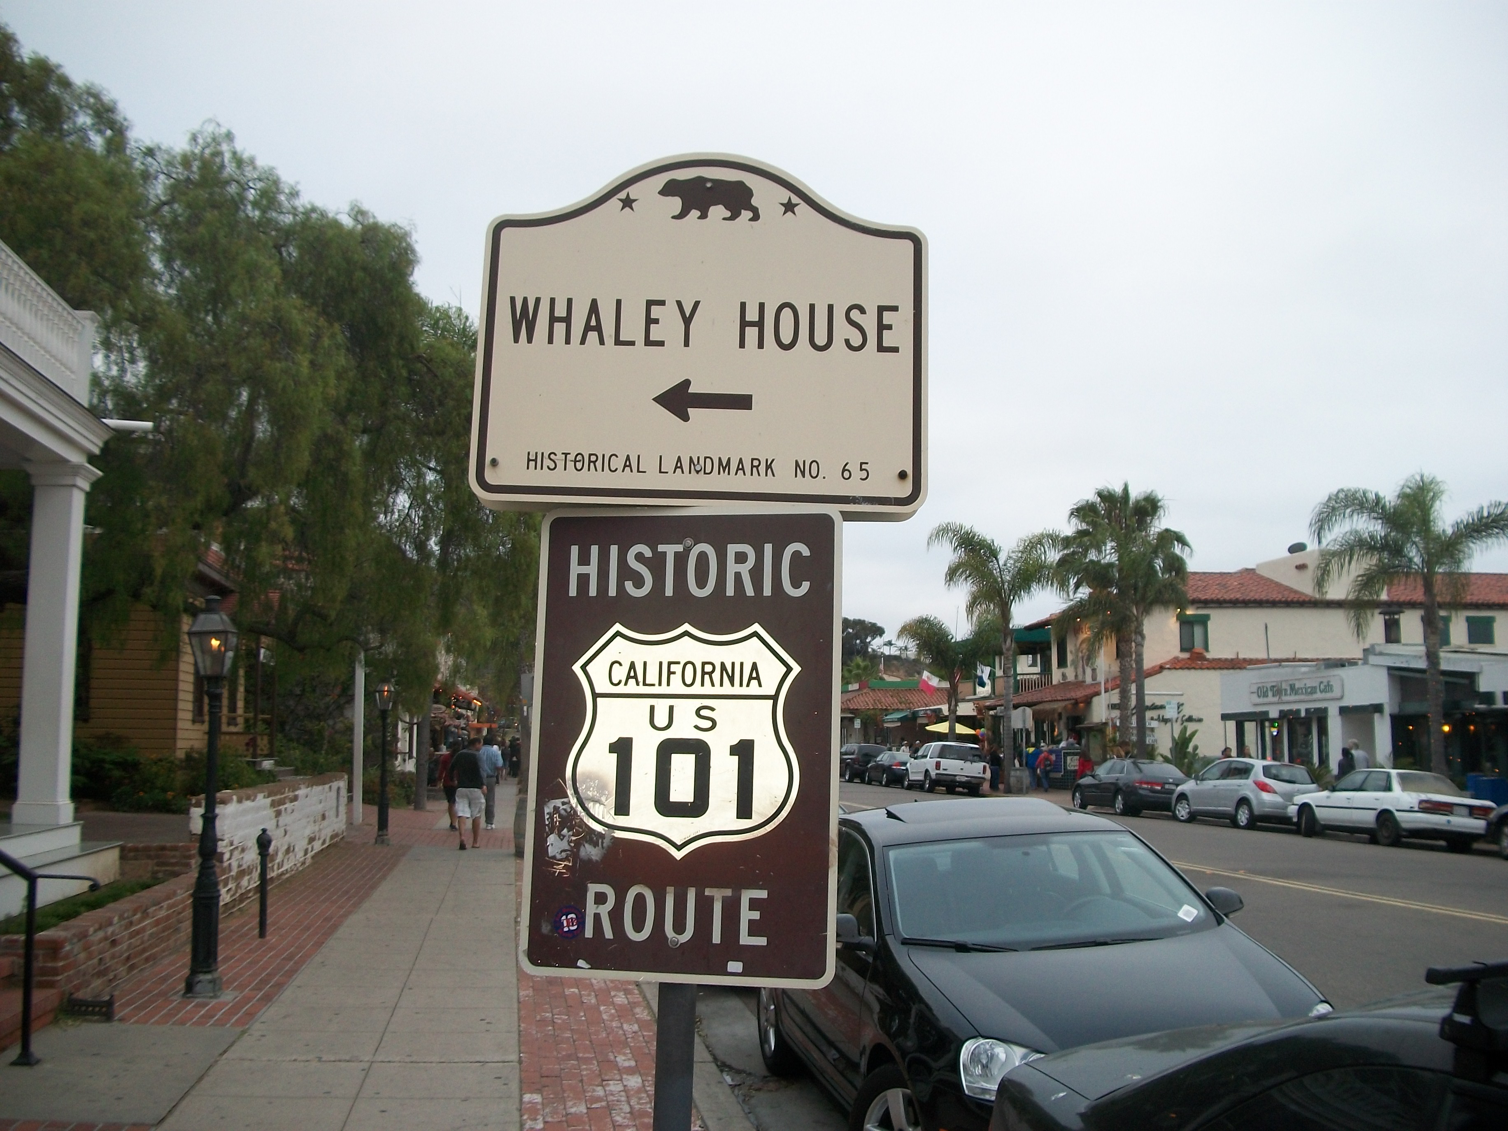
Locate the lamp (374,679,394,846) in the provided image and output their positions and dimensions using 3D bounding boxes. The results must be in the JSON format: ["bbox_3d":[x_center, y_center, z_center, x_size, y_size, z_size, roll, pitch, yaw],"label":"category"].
[{"bbox_3d":[-5.914,3.134,22.337,0.320,2.620,0.320,1,-6,-10],"label":"lamp"}]

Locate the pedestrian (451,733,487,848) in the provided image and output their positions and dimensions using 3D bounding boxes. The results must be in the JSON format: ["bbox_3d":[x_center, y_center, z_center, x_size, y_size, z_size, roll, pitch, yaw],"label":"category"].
[{"bbox_3d":[-4.541,3.639,22.308,0.560,1.760,0.420,1,-7,-7],"label":"pedestrian"}]

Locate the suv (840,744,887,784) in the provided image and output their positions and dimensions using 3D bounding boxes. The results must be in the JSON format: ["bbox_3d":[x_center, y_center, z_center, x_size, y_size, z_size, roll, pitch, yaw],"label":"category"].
[{"bbox_3d":[5.197,9.596,67.644,1.840,1.790,4.800,4,-8,-9],"label":"suv"}]

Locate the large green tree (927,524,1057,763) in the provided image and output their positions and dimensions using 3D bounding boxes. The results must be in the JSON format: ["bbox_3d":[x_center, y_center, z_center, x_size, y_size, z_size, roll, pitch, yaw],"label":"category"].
[{"bbox_3d":[9.218,3.590,53.023,4.900,10.000,4.900,1,-6,-10],"label":"large green tree"}]

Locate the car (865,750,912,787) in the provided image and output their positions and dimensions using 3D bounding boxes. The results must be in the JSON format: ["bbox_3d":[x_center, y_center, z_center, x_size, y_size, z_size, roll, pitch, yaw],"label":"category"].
[{"bbox_3d":[6.289,8.958,61.167,1.820,1.450,4.800,4,-8,-9],"label":"car"}]

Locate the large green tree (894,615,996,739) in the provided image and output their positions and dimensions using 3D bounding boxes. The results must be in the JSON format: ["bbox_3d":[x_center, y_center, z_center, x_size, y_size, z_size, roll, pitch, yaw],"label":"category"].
[{"bbox_3d":[7.921,5.449,57.422,4.100,6.892,4.100,1,-7,-10],"label":"large green tree"}]

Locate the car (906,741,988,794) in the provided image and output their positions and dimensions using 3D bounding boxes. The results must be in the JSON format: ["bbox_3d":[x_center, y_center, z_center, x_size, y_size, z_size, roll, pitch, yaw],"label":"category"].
[{"bbox_3d":[7.449,7.986,54.992,1.980,1.910,5.150,4,-8,-9],"label":"car"}]

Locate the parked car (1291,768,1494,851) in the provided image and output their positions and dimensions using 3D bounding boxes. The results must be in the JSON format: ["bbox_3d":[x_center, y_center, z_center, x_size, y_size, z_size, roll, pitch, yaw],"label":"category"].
[{"bbox_3d":[11.980,4.610,26.600,1.700,1.380,4.600,1,-7,-10],"label":"parked car"}]

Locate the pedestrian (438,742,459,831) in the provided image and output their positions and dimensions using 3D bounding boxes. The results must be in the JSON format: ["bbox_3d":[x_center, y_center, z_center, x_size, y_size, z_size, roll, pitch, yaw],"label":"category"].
[{"bbox_3d":[-5.530,4.031,25.686,0.480,1.640,0.500,1,-6,-10],"label":"pedestrian"}]

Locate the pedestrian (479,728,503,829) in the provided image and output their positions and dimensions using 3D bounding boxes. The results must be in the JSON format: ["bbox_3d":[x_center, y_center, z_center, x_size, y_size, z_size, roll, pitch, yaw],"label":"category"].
[{"bbox_3d":[-4.896,3.987,25.911,0.550,1.808,0.400,1,-7,-10],"label":"pedestrian"}]

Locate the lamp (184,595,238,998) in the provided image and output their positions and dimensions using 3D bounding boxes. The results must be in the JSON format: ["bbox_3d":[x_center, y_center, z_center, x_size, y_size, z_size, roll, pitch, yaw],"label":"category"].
[{"bbox_3d":[-3.774,1.575,9.718,0.330,2.737,0.330,1,-7,-10],"label":"lamp"}]

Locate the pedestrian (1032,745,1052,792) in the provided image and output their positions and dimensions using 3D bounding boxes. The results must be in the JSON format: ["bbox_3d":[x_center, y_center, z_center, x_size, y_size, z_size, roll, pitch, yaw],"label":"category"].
[{"bbox_3d":[10.186,7.125,49.099,0.580,1.622,0.420,2,-7,-18],"label":"pedestrian"}]

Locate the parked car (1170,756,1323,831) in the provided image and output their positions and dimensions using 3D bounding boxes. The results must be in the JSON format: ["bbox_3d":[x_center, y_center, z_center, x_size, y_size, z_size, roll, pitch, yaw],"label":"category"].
[{"bbox_3d":[11.200,5.170,31.950,1.700,1.530,4.280,1,-7,-10],"label":"parked car"}]

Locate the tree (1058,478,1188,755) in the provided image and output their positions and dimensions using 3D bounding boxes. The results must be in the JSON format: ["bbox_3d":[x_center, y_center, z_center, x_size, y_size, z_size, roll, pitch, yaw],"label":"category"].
[{"bbox_3d":[11.460,2.283,43.597,4.100,9.755,4.100,1,-7,-10],"label":"tree"}]

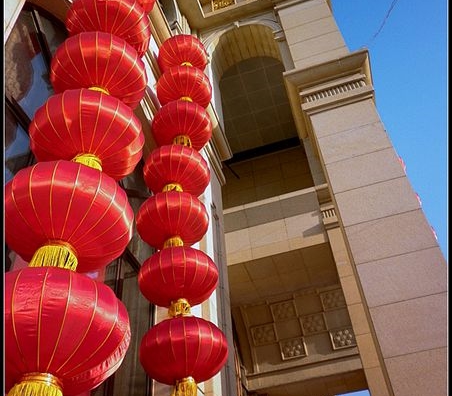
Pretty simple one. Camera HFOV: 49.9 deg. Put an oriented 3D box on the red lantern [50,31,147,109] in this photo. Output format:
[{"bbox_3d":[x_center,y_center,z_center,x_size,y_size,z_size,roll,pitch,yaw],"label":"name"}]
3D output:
[{"bbox_3d":[-1.054,-1.005,4.093,0.800,0.568,0.800,-3,-43,-3],"label":"red lantern"}]

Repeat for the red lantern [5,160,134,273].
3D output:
[{"bbox_3d":[-0.958,0.129,2.931,0.800,0.568,0.800,-3,-43,-3],"label":"red lantern"}]

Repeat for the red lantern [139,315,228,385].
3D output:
[{"bbox_3d":[-0.291,1.078,3.406,0.620,0.409,0.620,-3,-43,-3],"label":"red lantern"}]

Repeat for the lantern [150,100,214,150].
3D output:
[{"bbox_3d":[-0.450,-0.707,5.044,0.620,0.409,0.620,-3,-43,-3],"label":"lantern"}]

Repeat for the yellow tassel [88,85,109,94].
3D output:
[{"bbox_3d":[-1.026,-0.744,3.835,0.224,0.216,0.224,-15,-44,10],"label":"yellow tassel"}]

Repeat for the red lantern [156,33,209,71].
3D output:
[{"bbox_3d":[-0.524,-1.715,6.023,0.620,0.409,0.620,-3,-43,-3],"label":"red lantern"}]

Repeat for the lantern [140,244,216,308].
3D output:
[{"bbox_3d":[-0.368,0.641,3.806,0.620,0.409,0.620,-3,-43,-3],"label":"lantern"}]

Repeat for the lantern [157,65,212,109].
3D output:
[{"bbox_3d":[-0.468,-1.196,5.512,0.620,0.409,0.620,-3,-43,-3],"label":"lantern"}]

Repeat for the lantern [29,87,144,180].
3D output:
[{"bbox_3d":[-0.770,-0.319,2.723,0.620,0.409,0.620,-3,-43,-3],"label":"lantern"}]

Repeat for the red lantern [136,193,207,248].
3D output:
[{"bbox_3d":[-0.460,0.214,4.240,0.620,0.409,0.620,-3,-43,-3],"label":"red lantern"}]

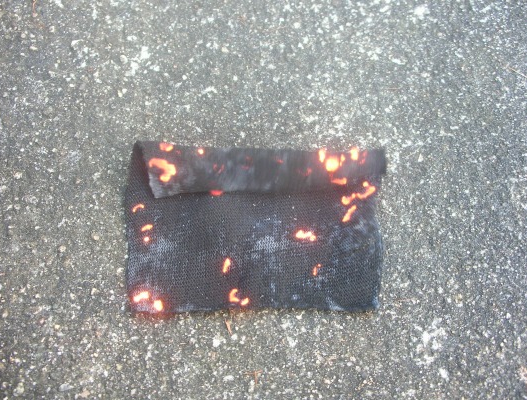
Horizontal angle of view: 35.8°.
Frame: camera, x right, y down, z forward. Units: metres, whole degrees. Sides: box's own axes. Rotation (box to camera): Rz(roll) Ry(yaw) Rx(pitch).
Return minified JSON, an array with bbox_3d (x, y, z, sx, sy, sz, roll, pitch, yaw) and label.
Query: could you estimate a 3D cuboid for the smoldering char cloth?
[{"bbox_3d":[-0.002,0.008,0.225,0.070,0.013,0.046,0,77,0],"label":"smoldering char cloth"}]

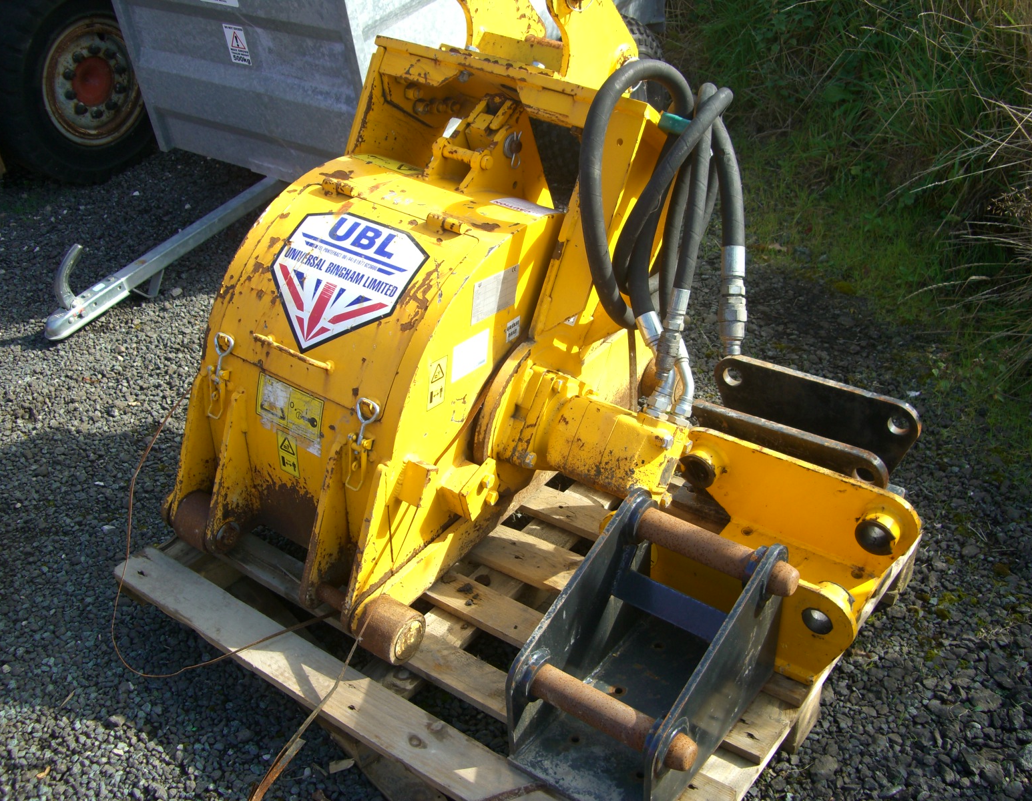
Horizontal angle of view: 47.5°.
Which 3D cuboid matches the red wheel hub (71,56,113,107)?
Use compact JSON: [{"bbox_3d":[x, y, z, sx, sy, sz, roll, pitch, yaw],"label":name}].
[{"bbox_3d":[-1.508,-1.129,4.140,0.065,0.177,0.177,20,38,29],"label":"red wheel hub"}]

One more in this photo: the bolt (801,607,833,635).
[{"bbox_3d":[0.475,0.344,1.837,0.050,0.050,0.025,21,40,31],"label":"bolt"}]

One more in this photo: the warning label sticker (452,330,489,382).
[{"bbox_3d":[-0.078,-0.077,2.023,0.004,0.069,0.096,22,32,30],"label":"warning label sticker"}]

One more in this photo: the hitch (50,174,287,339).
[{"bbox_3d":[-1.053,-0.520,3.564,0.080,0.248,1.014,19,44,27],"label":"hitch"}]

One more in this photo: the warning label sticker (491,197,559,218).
[{"bbox_3d":[0.019,-0.349,2.107,0.109,0.005,0.068,22,30,30],"label":"warning label sticker"}]

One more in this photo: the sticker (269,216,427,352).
[{"bbox_3d":[-0.313,-0.203,2.055,0.298,0.027,0.268,23,80,31],"label":"sticker"}]

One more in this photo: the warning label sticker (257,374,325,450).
[{"bbox_3d":[-0.398,0.017,2.058,0.160,0.088,0.005,22,23,30],"label":"warning label sticker"}]

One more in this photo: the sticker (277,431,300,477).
[{"bbox_3d":[-0.413,0.098,2.132,0.047,0.090,0.003,23,39,31],"label":"sticker"}]

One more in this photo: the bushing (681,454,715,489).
[{"bbox_3d":[0.334,0.121,2.100,0.068,0.068,0.035,19,40,34],"label":"bushing"}]

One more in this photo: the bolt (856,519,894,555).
[{"bbox_3d":[0.655,0.241,2.119,0.068,0.068,0.040,20,38,28],"label":"bolt"}]

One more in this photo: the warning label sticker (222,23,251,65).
[{"bbox_3d":[-0.843,-1.076,3.546,0.080,0.119,0.002,19,46,27],"label":"warning label sticker"}]

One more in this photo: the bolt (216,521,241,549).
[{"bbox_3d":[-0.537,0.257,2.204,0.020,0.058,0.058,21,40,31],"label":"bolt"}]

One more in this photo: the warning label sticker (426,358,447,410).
[{"bbox_3d":[-0.132,-0.030,1.968,0.004,0.086,0.045,22,32,30],"label":"warning label sticker"}]

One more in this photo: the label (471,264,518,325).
[{"bbox_3d":[-0.035,-0.182,2.027,0.002,0.077,0.123,23,32,31],"label":"label"}]

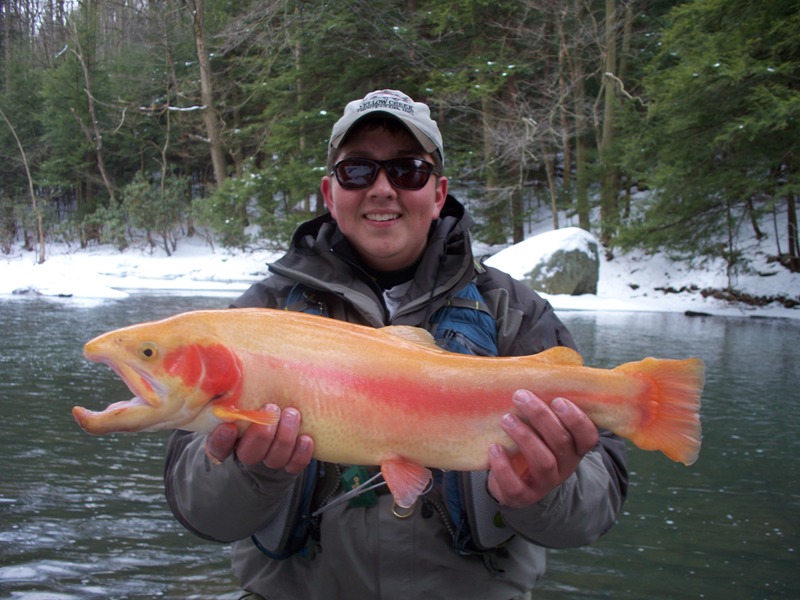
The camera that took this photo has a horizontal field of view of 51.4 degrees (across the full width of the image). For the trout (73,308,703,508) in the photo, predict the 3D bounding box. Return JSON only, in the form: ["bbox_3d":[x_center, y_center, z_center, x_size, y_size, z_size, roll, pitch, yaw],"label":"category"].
[{"bbox_3d":[-0.013,0.108,0.800,0.600,0.175,0.090,5,0,0],"label":"trout"}]

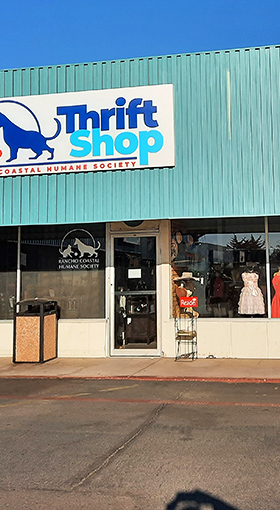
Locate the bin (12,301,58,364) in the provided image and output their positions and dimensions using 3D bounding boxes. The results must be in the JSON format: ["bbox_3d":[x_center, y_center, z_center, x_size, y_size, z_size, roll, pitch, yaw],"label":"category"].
[{"bbox_3d":[-1.797,1.301,8.533,0.510,1.069,0.520,-3,-6,19],"label":"bin"}]

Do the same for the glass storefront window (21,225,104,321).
[{"bbox_3d":[-1.418,0.266,8.948,1.598,1.803,0.080,-2,-6,9],"label":"glass storefront window"}]

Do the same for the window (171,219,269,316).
[{"bbox_3d":[1.347,0.191,8.515,1.625,1.807,0.080,-2,-6,9],"label":"window"}]

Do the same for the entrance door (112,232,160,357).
[{"bbox_3d":[-0.079,0.711,8.692,0.851,2.122,0.060,-2,-6,9],"label":"entrance door"}]

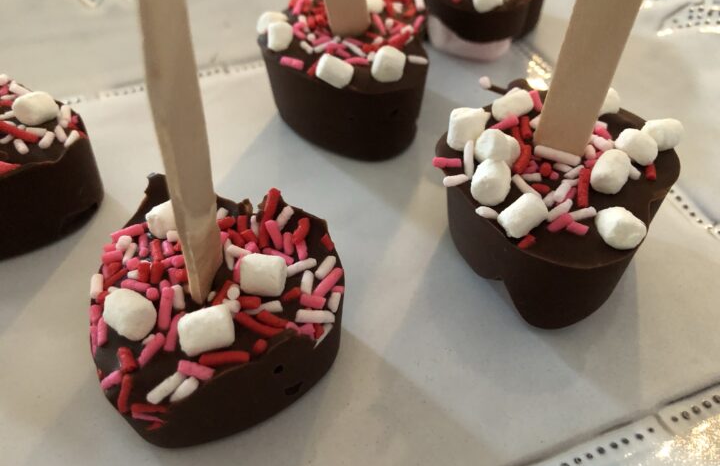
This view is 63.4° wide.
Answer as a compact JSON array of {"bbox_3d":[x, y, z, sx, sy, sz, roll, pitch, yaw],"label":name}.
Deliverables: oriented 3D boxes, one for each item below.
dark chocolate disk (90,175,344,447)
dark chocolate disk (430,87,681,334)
[{"bbox_3d":[-0.027,0.014,0.110,0.046,0.018,0.045,0,51,-1],"label":"dark chocolate disk"},{"bbox_3d":[0.040,-0.008,0.126,0.047,0.022,0.050,0,51,-1],"label":"dark chocolate disk"}]

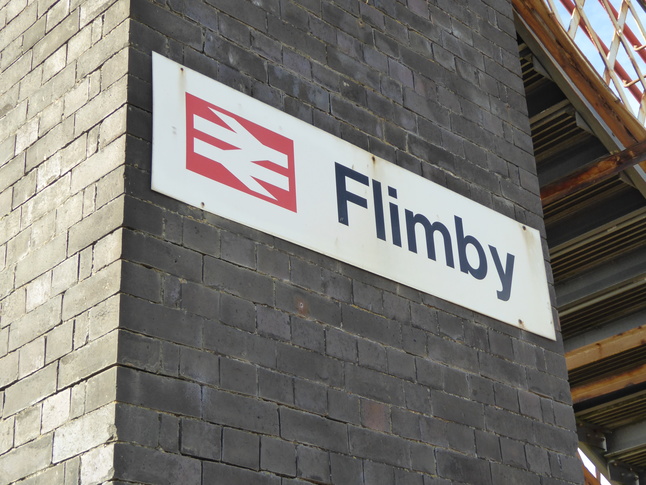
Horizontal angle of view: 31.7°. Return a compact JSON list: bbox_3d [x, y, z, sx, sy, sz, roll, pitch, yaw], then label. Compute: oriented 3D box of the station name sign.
[{"bbox_3d":[0.161,-0.079,3.306,1.607,0.404,0.020,21,-36,-39],"label":"station name sign"}]

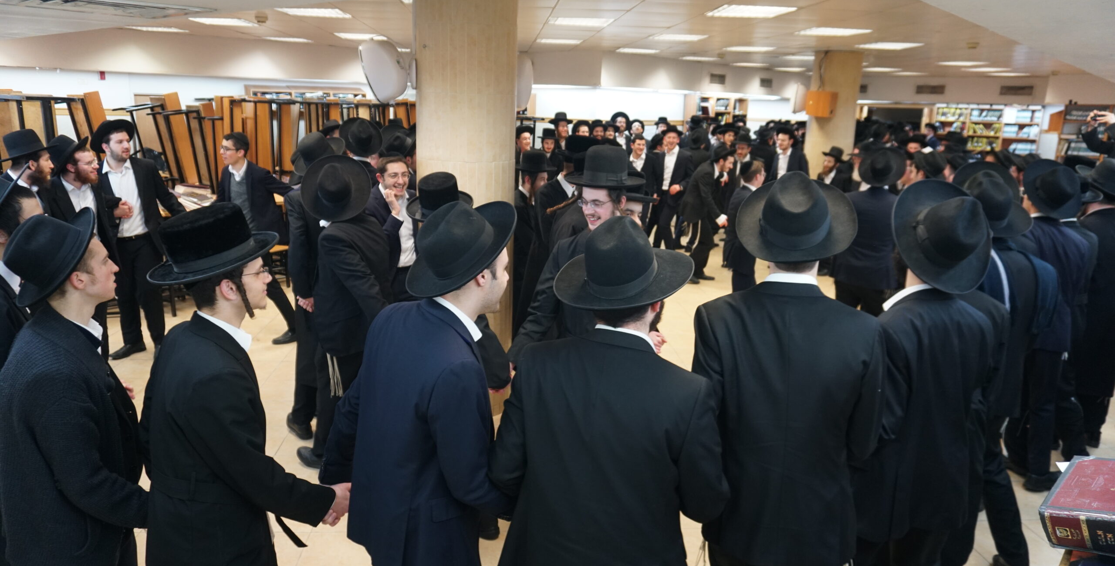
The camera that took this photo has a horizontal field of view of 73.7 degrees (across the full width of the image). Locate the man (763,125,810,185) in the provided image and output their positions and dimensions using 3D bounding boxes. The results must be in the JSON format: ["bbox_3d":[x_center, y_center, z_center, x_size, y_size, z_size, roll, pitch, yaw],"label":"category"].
[{"bbox_3d":[3.132,-1.179,10.180,0.550,1.840,0.400,12,17,36],"label":"man"}]

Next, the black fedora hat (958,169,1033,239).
[{"bbox_3d":[1.955,-0.347,3.346,0.360,0.160,0.390,-15,23,-17],"label":"black fedora hat"}]

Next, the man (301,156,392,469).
[{"bbox_3d":[-1.148,0.168,4.160,0.540,1.750,0.500,6,14,18],"label":"man"}]

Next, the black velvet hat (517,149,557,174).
[{"bbox_3d":[-0.188,-1.067,6.532,0.360,0.150,0.330,2,13,0],"label":"black velvet hat"}]

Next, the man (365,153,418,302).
[{"bbox_3d":[-0.994,0.085,4.550,0.550,1.730,0.420,-6,15,-29],"label":"man"}]

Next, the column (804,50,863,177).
[{"bbox_3d":[3.731,-1.725,10.259,0.617,2.769,0.617,1,14,-5],"label":"column"}]

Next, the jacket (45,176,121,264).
[{"bbox_3d":[-3.328,-0.379,5.177,0.400,0.750,0.580,12,17,36],"label":"jacket"}]

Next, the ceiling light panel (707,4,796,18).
[{"bbox_3d":[1.525,-2.153,5.844,0.590,0.060,0.590,1,13,-5],"label":"ceiling light panel"}]

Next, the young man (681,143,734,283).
[{"bbox_3d":[1.780,-0.800,8.722,0.600,1.590,0.500,5,14,12],"label":"young man"}]

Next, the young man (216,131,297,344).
[{"bbox_3d":[-2.414,-0.341,6.067,0.620,1.720,0.450,11,17,35],"label":"young man"}]

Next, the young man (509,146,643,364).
[{"bbox_3d":[0.147,0.278,3.631,0.680,1.850,0.500,9,15,27],"label":"young man"}]

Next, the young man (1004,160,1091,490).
[{"bbox_3d":[2.816,0.238,4.219,0.520,1.820,0.450,-6,15,-29],"label":"young man"}]

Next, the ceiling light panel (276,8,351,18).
[{"bbox_3d":[-2.244,-2.495,6.843,0.590,0.050,0.590,1,14,-5],"label":"ceiling light panel"}]

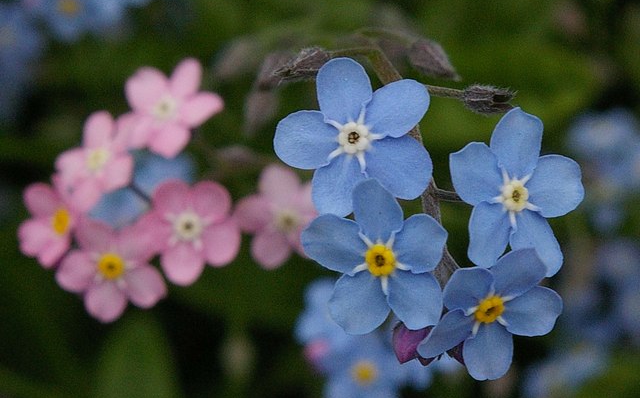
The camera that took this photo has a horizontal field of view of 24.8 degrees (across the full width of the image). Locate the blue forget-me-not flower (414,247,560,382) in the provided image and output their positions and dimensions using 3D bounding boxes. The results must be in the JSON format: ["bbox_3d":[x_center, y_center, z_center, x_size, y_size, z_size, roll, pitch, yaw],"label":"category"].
[{"bbox_3d":[0.010,0.007,0.086,0.009,0.009,0.003,-7,22,-23],"label":"blue forget-me-not flower"}]

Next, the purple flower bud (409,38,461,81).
[{"bbox_3d":[0.007,-0.009,0.093,0.004,0.002,0.002,37,0,0],"label":"purple flower bud"}]

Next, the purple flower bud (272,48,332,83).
[{"bbox_3d":[-0.001,-0.008,0.089,0.004,0.002,0.002,-25,0,-6],"label":"purple flower bud"}]

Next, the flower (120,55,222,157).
[{"bbox_3d":[-0.012,-0.007,0.118,0.009,0.008,0.003,6,-13,19],"label":"flower"}]

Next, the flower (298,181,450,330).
[{"bbox_3d":[0.003,0.003,0.085,0.008,0.009,0.003,0,2,-1],"label":"flower"}]

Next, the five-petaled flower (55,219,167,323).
[{"bbox_3d":[-0.017,0.006,0.116,0.009,0.008,0.003,2,6,6],"label":"five-petaled flower"}]

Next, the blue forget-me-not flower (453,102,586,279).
[{"bbox_3d":[0.012,0.000,0.087,0.009,0.010,0.003,-9,-1,-27],"label":"blue forget-me-not flower"}]

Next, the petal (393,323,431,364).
[{"bbox_3d":[0.006,0.008,0.087,0.002,0.003,0.002,14,-16,0],"label":"petal"}]

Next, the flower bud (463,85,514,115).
[{"bbox_3d":[0.010,-0.006,0.088,0.003,0.002,0.002,6,0,6],"label":"flower bud"}]

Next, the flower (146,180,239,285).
[{"bbox_3d":[-0.010,0.003,0.117,0.008,0.009,0.003,0,3,0],"label":"flower"}]

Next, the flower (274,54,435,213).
[{"bbox_3d":[0.002,-0.004,0.087,0.009,0.010,0.003,0,-7,0],"label":"flower"}]

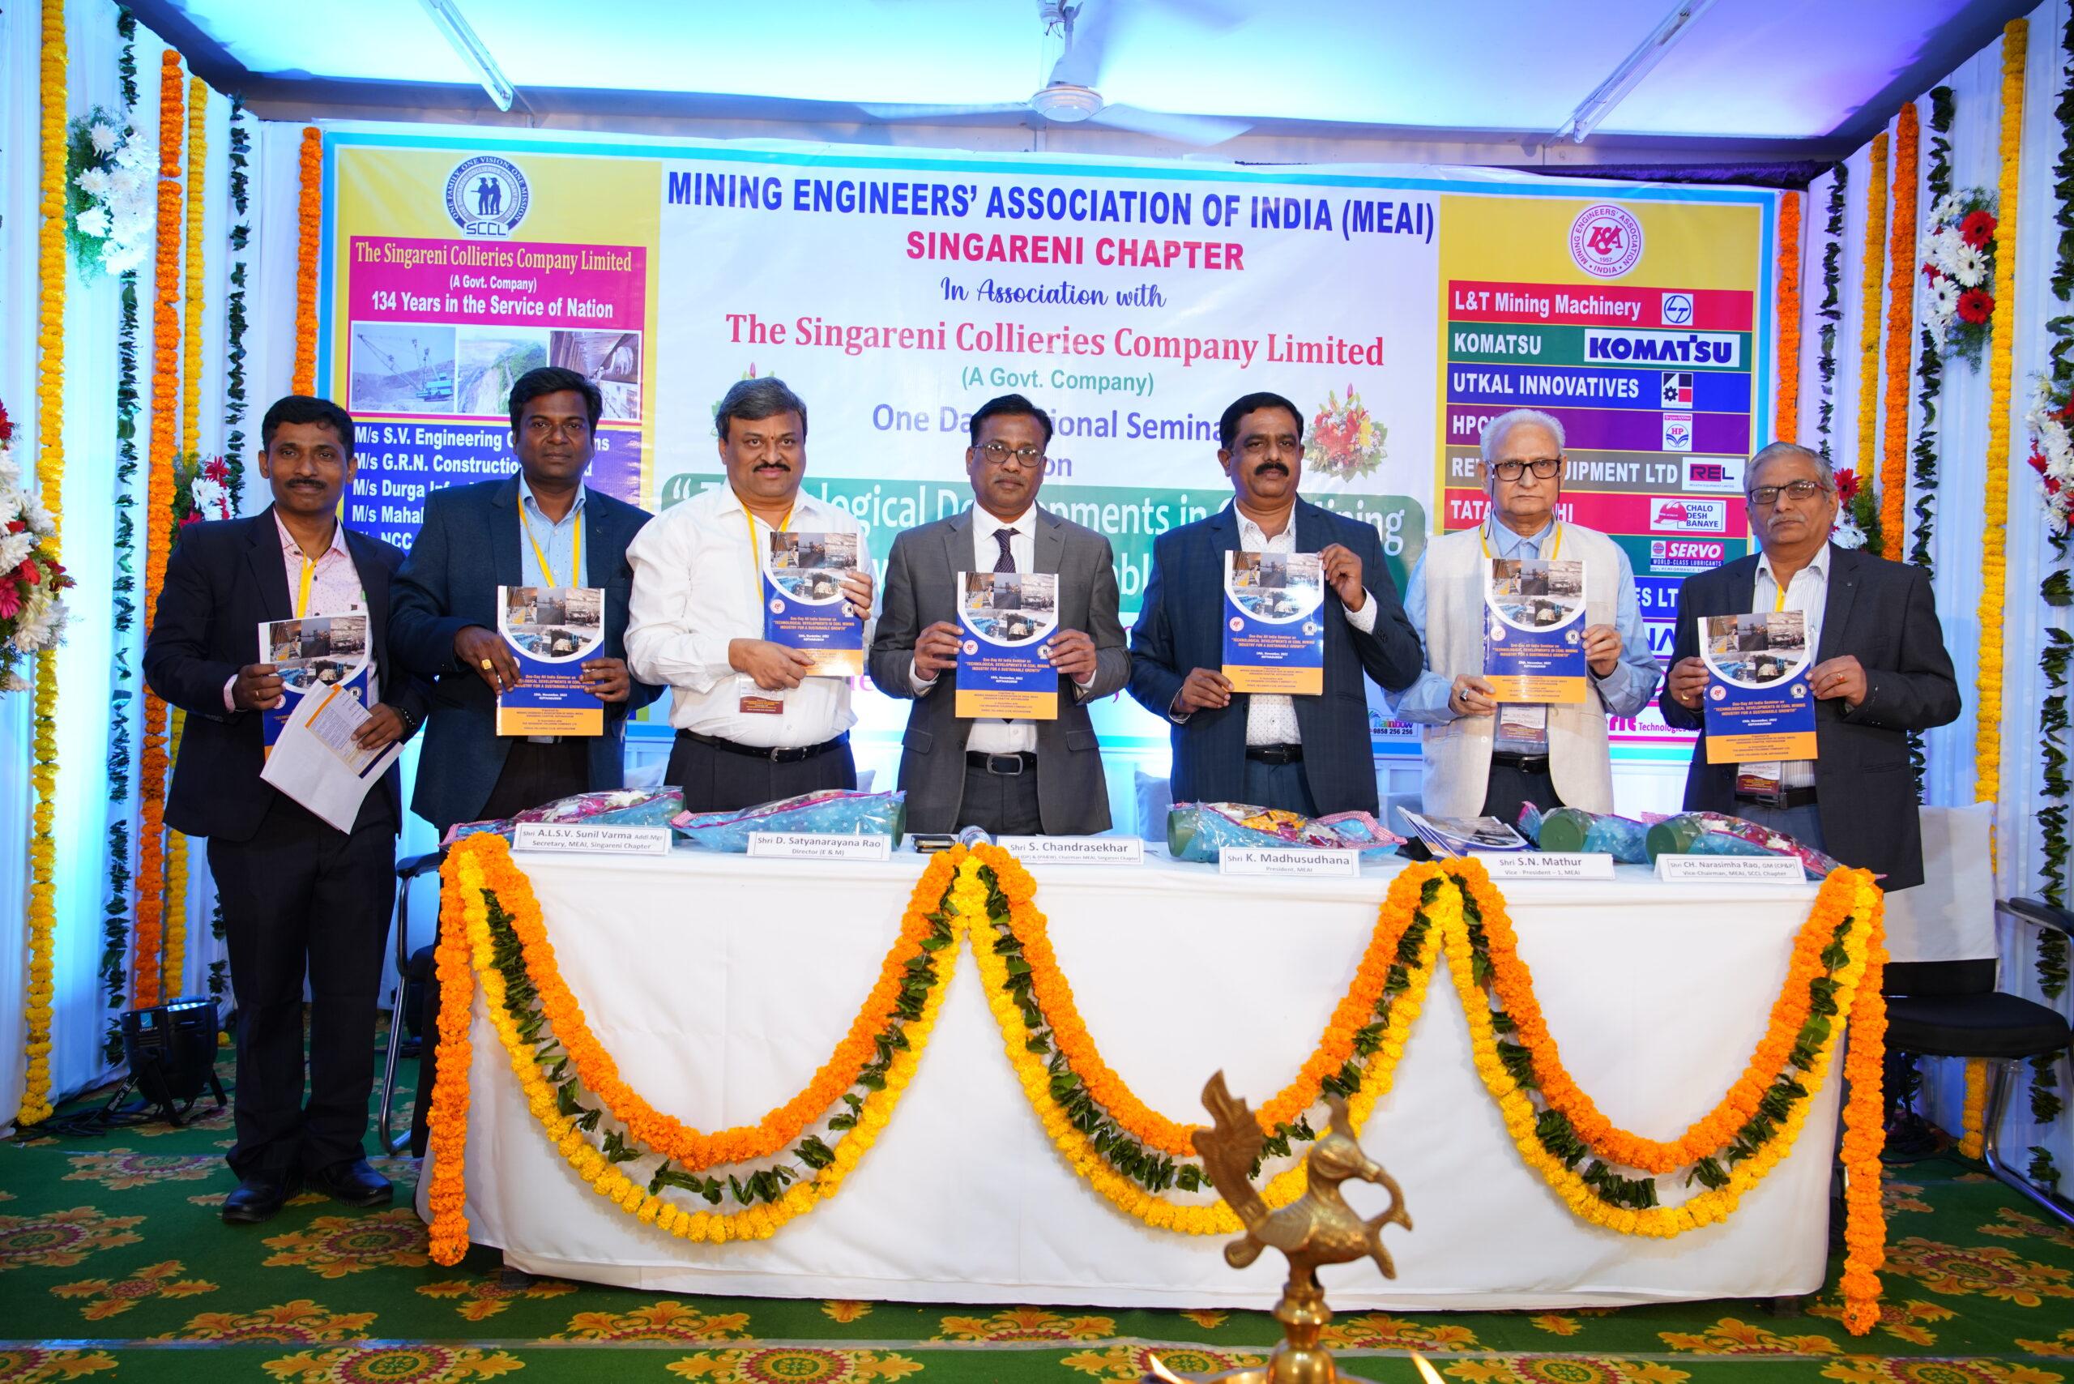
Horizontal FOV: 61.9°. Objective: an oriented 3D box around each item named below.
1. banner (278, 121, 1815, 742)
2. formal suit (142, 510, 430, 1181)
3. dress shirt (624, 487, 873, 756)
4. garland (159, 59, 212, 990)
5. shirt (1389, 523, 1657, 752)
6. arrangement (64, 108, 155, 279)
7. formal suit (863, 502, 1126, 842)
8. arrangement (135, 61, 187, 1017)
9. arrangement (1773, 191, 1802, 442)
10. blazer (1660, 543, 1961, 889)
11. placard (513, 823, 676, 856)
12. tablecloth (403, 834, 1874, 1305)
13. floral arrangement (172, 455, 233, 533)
[{"bbox_3d":[0.045,-0.747,5.330,4.440,1.800,0.030,2,1,-3],"label":"banner"},{"bbox_3d":[-1.485,0.313,3.471,0.560,1.370,0.360,2,0,-18],"label":"formal suit"},{"bbox_3d":[-0.624,-0.163,3.730,0.500,0.560,0.350,2,1,-10],"label":"dress shirt"},{"bbox_3d":[-2.404,-0.414,4.880,0.058,2.620,0.058,2,1,0],"label":"garland"},{"bbox_3d":[1.046,-0.125,3.750,0.550,0.520,0.360,2,1,8],"label":"shirt"},{"bbox_3d":[-2.224,-1.196,4.158,0.160,0.430,0.280,2,0,-1],"label":"arrangement"},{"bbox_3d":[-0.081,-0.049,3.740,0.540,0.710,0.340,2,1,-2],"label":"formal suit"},{"bbox_3d":[-2.327,-0.360,4.587,0.070,2.680,0.070,2,0,-1],"label":"arrangement"},{"bbox_3d":[2.347,-0.330,5.450,0.068,2.500,0.068,2,1,-3],"label":"arrangement"},{"bbox_3d":[1.644,0.047,3.720,0.590,0.730,0.390,2,1,14],"label":"blazer"},{"bbox_3d":[-0.823,0.276,3.200,0.280,0.050,0.070,2,1,-3],"label":"placard"},{"bbox_3d":[0.194,0.690,3.361,2.470,0.770,0.670,2,0,-3],"label":"tablecloth"},{"bbox_3d":[-2.257,-0.468,4.699,0.150,0.400,0.260,2,0,-1],"label":"floral arrangement"}]

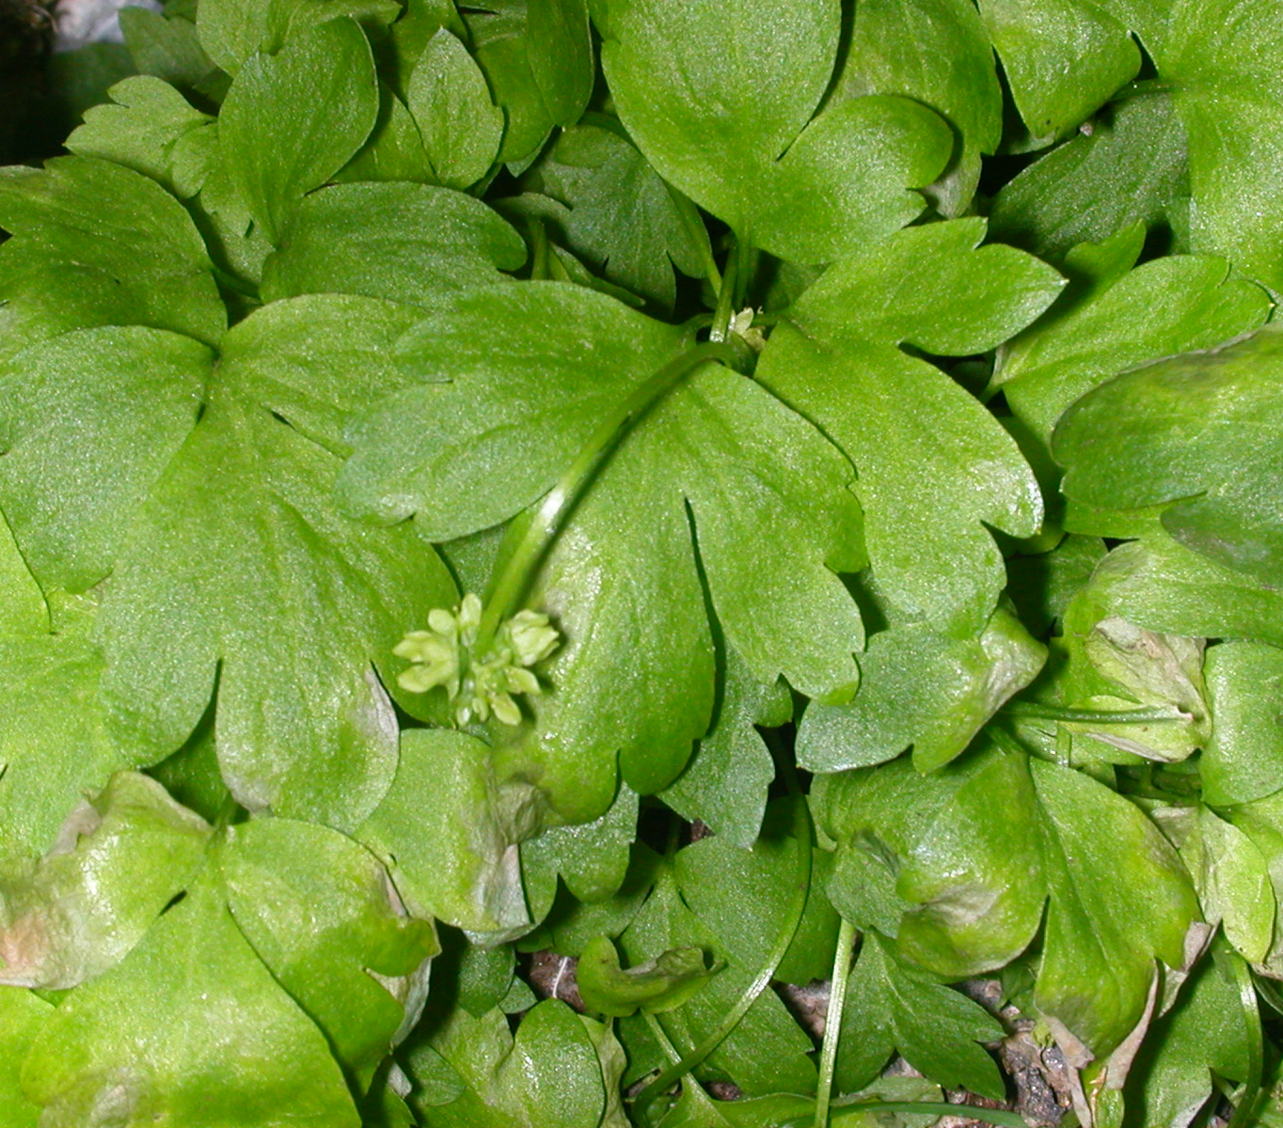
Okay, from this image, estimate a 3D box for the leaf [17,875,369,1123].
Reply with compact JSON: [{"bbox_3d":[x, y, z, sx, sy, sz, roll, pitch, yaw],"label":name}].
[{"bbox_3d":[-0.029,0.028,0.178,0.021,0.018,0.004,0,22,0],"label":"leaf"}]

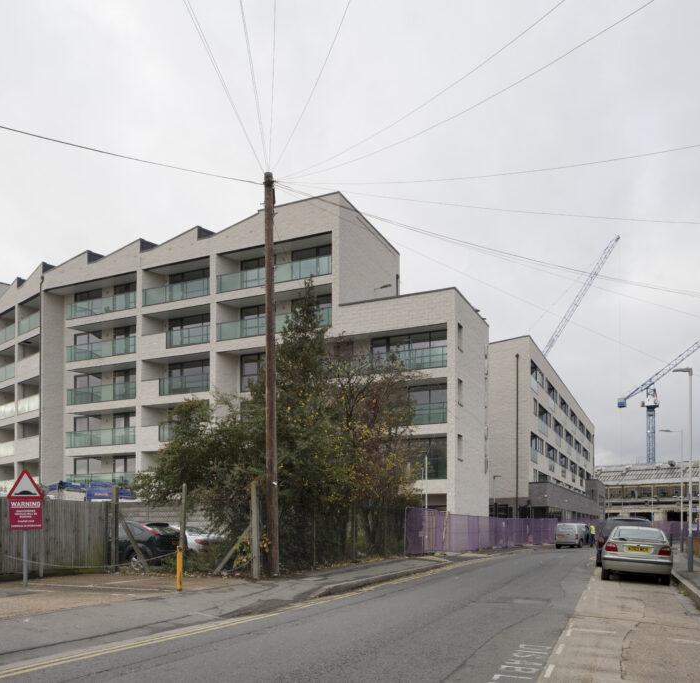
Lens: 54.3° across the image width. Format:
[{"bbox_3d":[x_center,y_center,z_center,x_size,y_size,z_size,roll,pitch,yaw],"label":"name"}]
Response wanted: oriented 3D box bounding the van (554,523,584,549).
[{"bbox_3d":[16.909,14.777,52.000,1.900,1.950,4.700,-4,-10,24],"label":"van"}]

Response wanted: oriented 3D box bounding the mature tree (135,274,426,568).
[{"bbox_3d":[-2.323,2.768,22.500,8.600,9.200,6.800,-4,-10,23],"label":"mature tree"}]

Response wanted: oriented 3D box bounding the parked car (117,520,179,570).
[{"bbox_3d":[-7.133,6.409,21.500,4.300,1.500,1.830,-4,-10,23],"label":"parked car"}]

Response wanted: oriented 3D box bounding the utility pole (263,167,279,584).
[{"bbox_3d":[-2.038,0.846,17.500,0.320,10.500,0.320,-4,-10,23],"label":"utility pole"}]

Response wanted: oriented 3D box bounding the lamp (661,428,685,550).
[{"bbox_3d":[16.256,7.514,34.200,1.150,6.200,0.350,-4,-10,23],"label":"lamp"}]

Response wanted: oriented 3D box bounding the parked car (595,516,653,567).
[{"bbox_3d":[10.081,7.265,24.800,1.850,1.720,4.550,-4,-10,21],"label":"parked car"}]

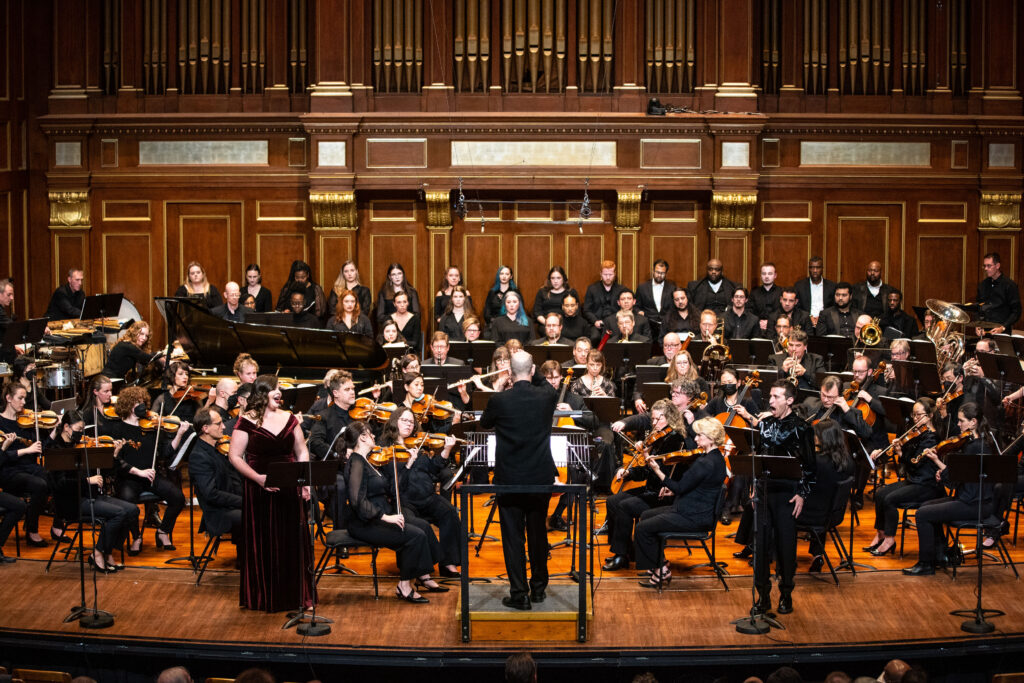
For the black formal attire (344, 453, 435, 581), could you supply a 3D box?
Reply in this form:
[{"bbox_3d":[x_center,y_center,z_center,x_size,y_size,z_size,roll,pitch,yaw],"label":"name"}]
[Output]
[{"bbox_3d":[-0.938,1.340,15.250,0.670,0.980,0.480,2,5,15],"label":"black formal attire"}]

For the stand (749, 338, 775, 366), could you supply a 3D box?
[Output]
[{"bbox_3d":[2.530,0.514,21.076,0.510,1.100,0.420,1,6,14],"label":"stand"}]

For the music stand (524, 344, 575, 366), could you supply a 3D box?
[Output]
[{"bbox_3d":[0.321,0.515,18.000,0.510,1.050,0.420,0,5,0],"label":"music stand"}]

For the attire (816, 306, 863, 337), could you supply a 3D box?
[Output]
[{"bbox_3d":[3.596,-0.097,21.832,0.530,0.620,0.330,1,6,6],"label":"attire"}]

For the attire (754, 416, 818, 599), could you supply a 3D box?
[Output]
[{"bbox_3d":[2.016,1.194,14.680,0.500,1.440,0.320,4,7,31],"label":"attire"}]

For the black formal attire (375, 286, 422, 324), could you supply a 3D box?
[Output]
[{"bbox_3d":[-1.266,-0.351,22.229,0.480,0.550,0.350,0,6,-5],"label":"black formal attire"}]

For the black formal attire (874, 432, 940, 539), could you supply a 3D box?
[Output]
[{"bbox_3d":[3.384,1.217,16.950,0.640,0.930,0.480,-3,6,-33],"label":"black formal attire"}]

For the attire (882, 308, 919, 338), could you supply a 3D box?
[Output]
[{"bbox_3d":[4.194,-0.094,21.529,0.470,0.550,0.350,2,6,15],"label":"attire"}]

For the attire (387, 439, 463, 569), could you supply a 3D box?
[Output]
[{"bbox_3d":[-0.727,1.294,16.000,0.660,1.070,0.480,3,7,30],"label":"attire"}]

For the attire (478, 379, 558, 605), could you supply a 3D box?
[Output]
[{"bbox_3d":[0.056,0.927,13.950,0.540,1.750,0.560,0,5,2],"label":"attire"}]

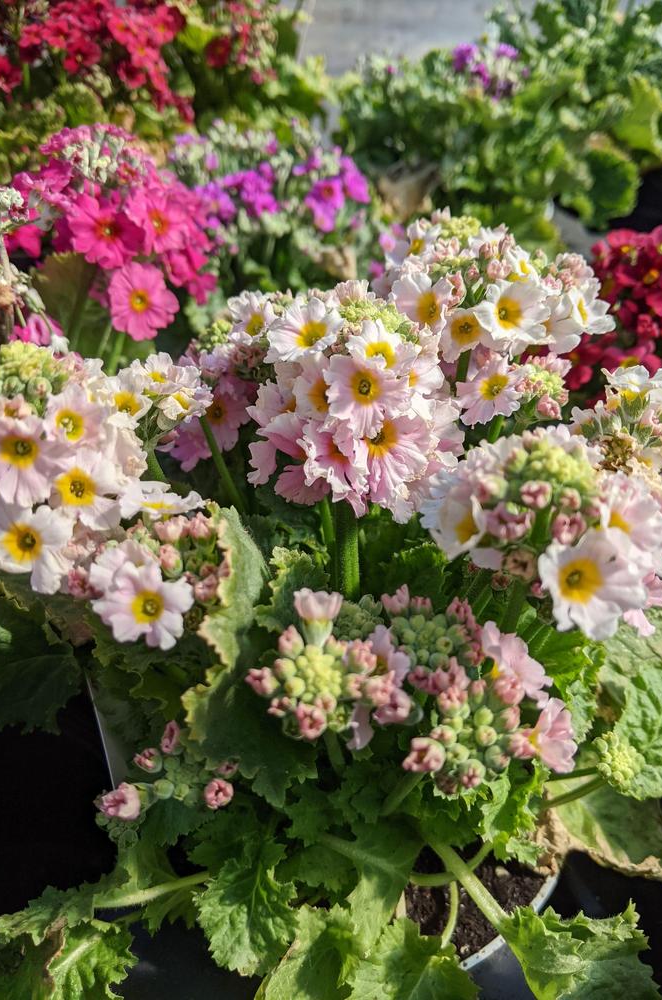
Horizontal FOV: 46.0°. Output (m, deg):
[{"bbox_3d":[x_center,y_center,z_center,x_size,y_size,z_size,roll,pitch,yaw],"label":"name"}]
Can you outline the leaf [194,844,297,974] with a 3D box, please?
[{"bbox_3d":[-0.032,0.155,0.295,0.038,0.020,0.052,0,72,0],"label":"leaf"}]

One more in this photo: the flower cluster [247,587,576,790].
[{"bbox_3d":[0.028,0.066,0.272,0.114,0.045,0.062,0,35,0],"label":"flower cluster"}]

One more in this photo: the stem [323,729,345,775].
[{"bbox_3d":[0.001,0.088,0.274,0.005,0.031,0.005,-6,37,5],"label":"stem"}]

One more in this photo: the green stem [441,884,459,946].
[{"bbox_3d":[0.043,0.151,0.284,0.004,0.004,0.023,8,43,11],"label":"green stem"}]

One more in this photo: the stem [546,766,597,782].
[{"bbox_3d":[0.089,0.102,0.290,0.019,0.004,0.004,-14,0,6],"label":"stem"}]

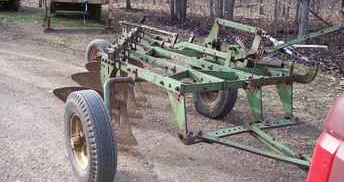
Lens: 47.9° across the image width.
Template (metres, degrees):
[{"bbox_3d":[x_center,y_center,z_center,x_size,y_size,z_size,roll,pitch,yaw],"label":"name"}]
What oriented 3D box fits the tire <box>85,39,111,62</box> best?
[{"bbox_3d":[-1.170,-0.494,6.380,0.185,0.690,0.690,-9,17,-35],"label":"tire"}]

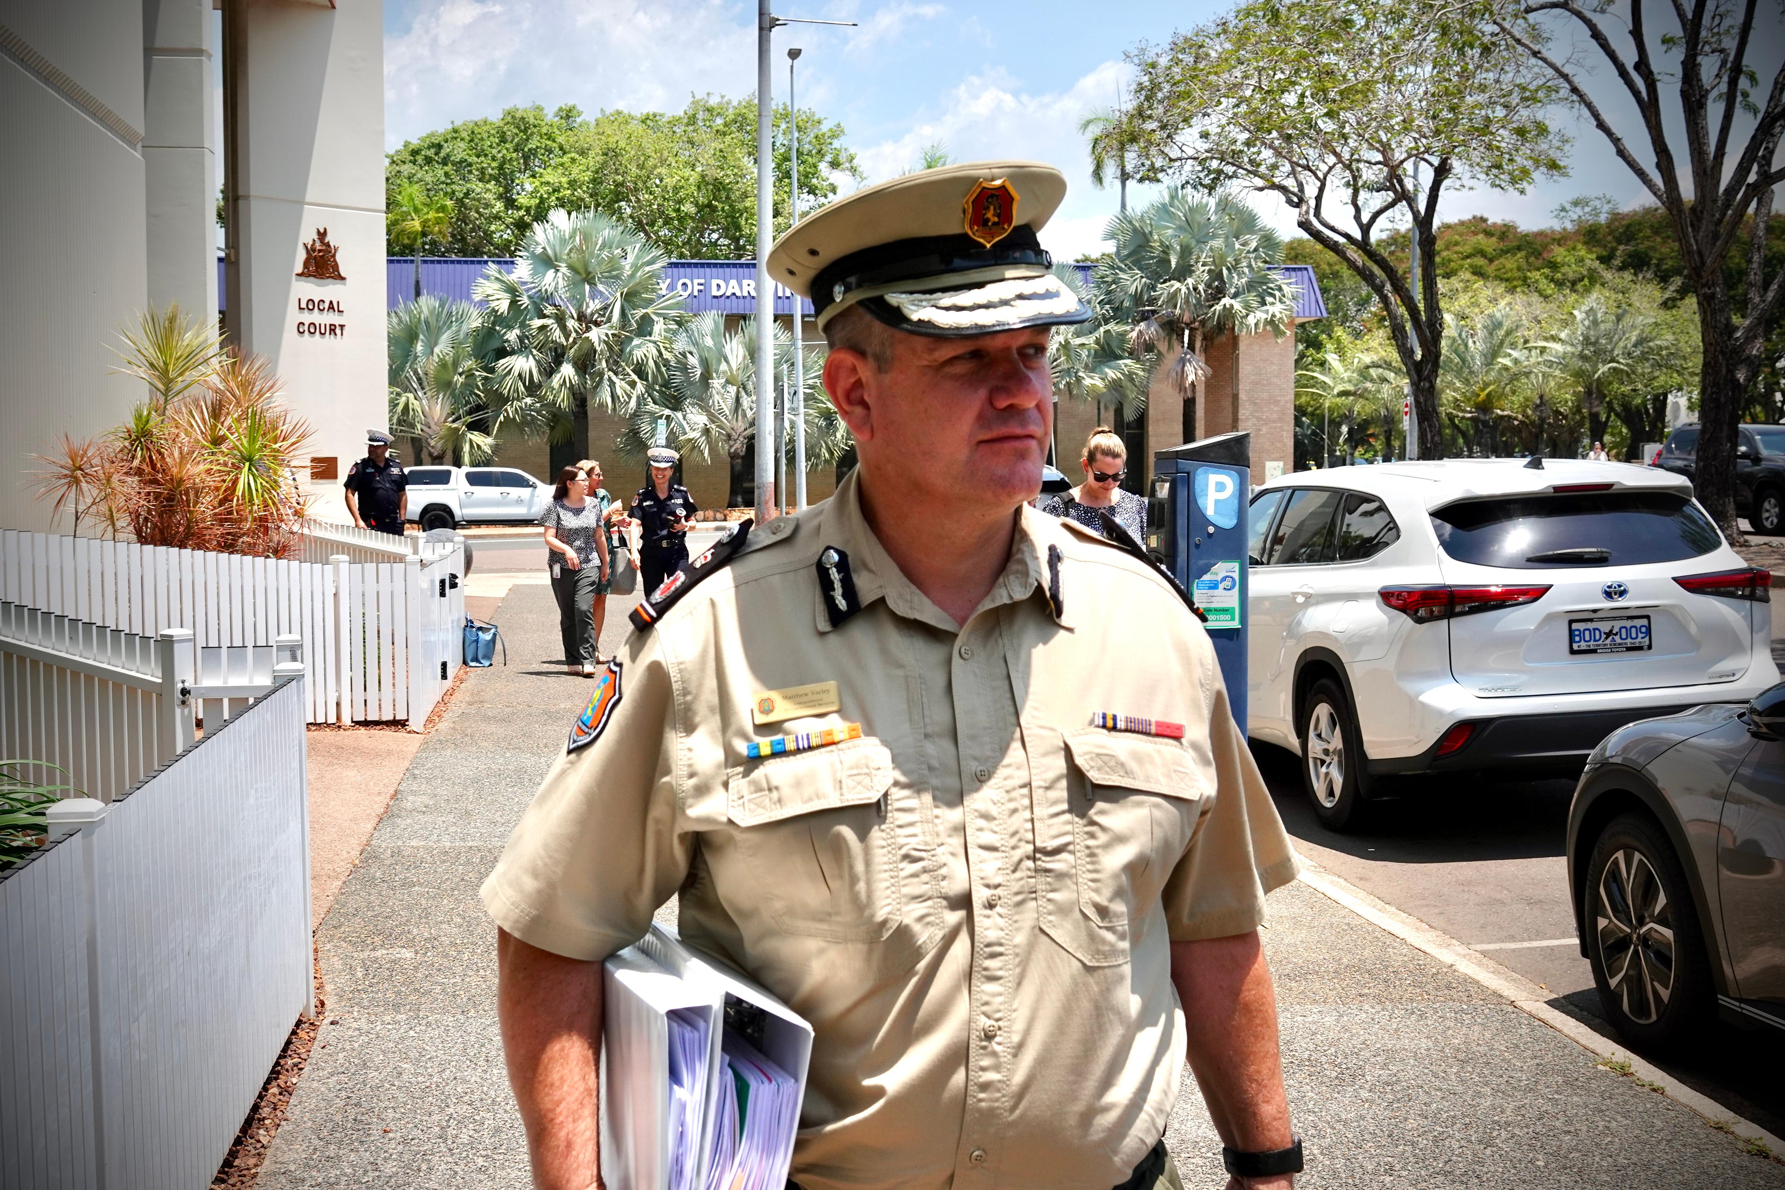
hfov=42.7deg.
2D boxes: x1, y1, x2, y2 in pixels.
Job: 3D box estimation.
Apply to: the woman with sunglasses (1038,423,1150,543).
[{"bbox_3d":[0.853,0.180,9.625,0.460,1.776,0.340,0,3,-6],"label":"woman with sunglasses"}]

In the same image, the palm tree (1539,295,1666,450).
[{"bbox_3d":[20.106,-5.550,64.792,3.800,6.020,3.800,1,3,17],"label":"palm tree"}]

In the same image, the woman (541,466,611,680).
[{"bbox_3d":[-2.485,-0.199,17.866,0.530,1.622,0.420,-1,3,-9],"label":"woman"}]

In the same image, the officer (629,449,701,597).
[{"bbox_3d":[-1.817,-0.287,18.112,0.530,1.772,0.380,0,3,-7],"label":"officer"}]

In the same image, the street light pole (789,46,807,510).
[{"bbox_3d":[-2.436,-7.838,57.855,0.450,12.357,0.900,0,3,-8],"label":"street light pole"}]

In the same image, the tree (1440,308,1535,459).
[{"bbox_3d":[17.157,-5.442,65.800,3.100,5.693,3.100,1,3,15],"label":"tree"}]

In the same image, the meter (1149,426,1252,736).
[{"bbox_3d":[1.200,0.232,8.977,0.330,1.744,0.310,0,3,-8],"label":"meter"}]

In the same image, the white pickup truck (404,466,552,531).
[{"bbox_3d":[-9.900,-2.287,56.961,5.330,1.830,1.870,0,3,-8],"label":"white pickup truck"}]

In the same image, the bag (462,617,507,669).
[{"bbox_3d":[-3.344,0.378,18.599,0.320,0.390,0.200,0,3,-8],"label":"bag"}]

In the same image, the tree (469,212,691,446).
[{"bbox_3d":[-9.003,-6.668,65.732,6.100,9.050,6.000,0,3,-8],"label":"tree"}]

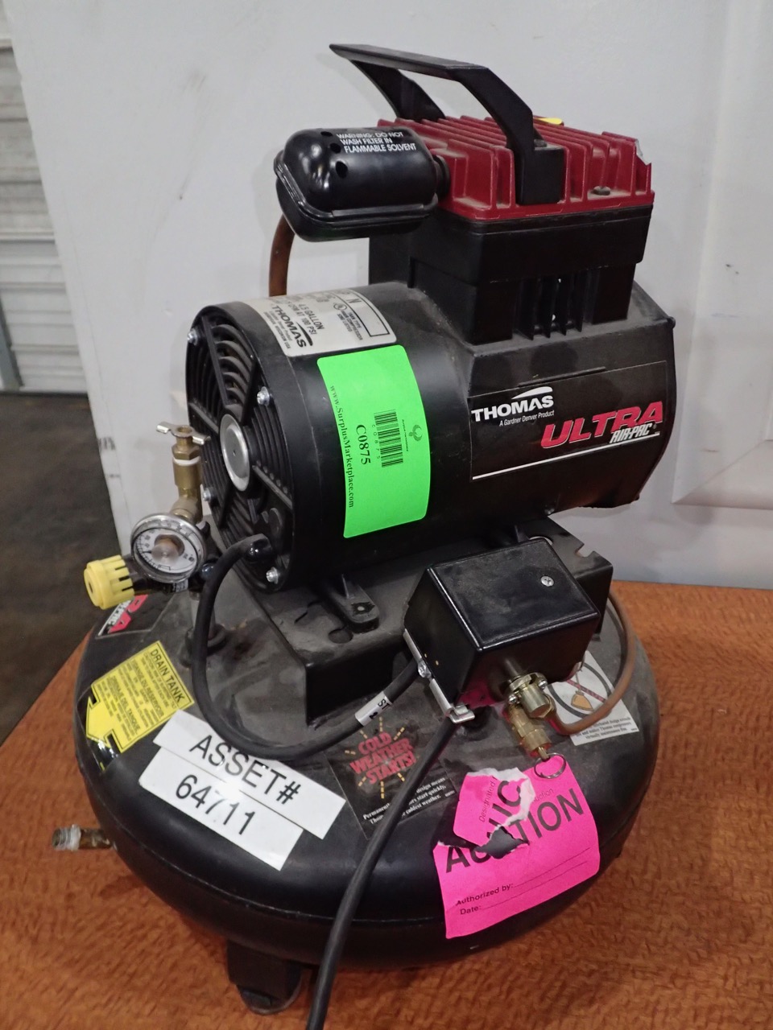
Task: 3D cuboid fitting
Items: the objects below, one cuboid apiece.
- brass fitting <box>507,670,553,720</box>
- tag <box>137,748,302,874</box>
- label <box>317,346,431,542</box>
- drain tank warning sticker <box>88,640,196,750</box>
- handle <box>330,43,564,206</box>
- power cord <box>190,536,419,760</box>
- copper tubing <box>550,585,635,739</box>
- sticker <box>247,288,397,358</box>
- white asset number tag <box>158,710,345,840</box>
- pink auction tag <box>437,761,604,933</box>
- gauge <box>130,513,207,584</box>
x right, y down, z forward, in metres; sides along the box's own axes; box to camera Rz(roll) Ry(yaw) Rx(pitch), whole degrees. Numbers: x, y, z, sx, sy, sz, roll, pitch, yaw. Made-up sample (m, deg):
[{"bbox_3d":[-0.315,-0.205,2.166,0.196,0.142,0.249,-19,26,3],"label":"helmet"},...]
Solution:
[{"bbox_3d":[0.078,0.098,0.486,0.025,0.018,0.022,-12,49,-24],"label":"brass fitting"},{"bbox_3d":[-0.094,0.160,0.492,0.102,0.025,0.008,23,-6,20],"label":"tag"},{"bbox_3d":[-0.003,-0.039,0.477,0.051,0.097,0.016,-14,13,-26],"label":"label"},{"bbox_3d":[-0.157,0.115,0.543,0.065,0.010,0.057,-41,47,-5],"label":"drain tank warning sticker"},{"bbox_3d":[0.027,-0.211,0.472,0.080,0.062,0.128,-14,36,-26],"label":"handle"},{"bbox_3d":[-0.051,0.072,0.493,0.133,0.104,0.074,16,34,19],"label":"power cord"},{"bbox_3d":[0.134,0.081,0.555,0.043,0.021,0.163,15,34,17],"label":"copper tubing"},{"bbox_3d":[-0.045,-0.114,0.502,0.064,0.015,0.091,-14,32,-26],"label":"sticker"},{"bbox_3d":[-0.079,0.142,0.497,0.117,0.007,0.023,22,67,21],"label":"white asset number tag"},{"bbox_3d":[0.079,0.191,0.512,0.111,0.100,0.022,-13,20,-23],"label":"pink auction tag"},{"bbox_3d":[-0.122,0.019,0.498,0.042,0.042,0.024,5,32,2],"label":"gauge"}]

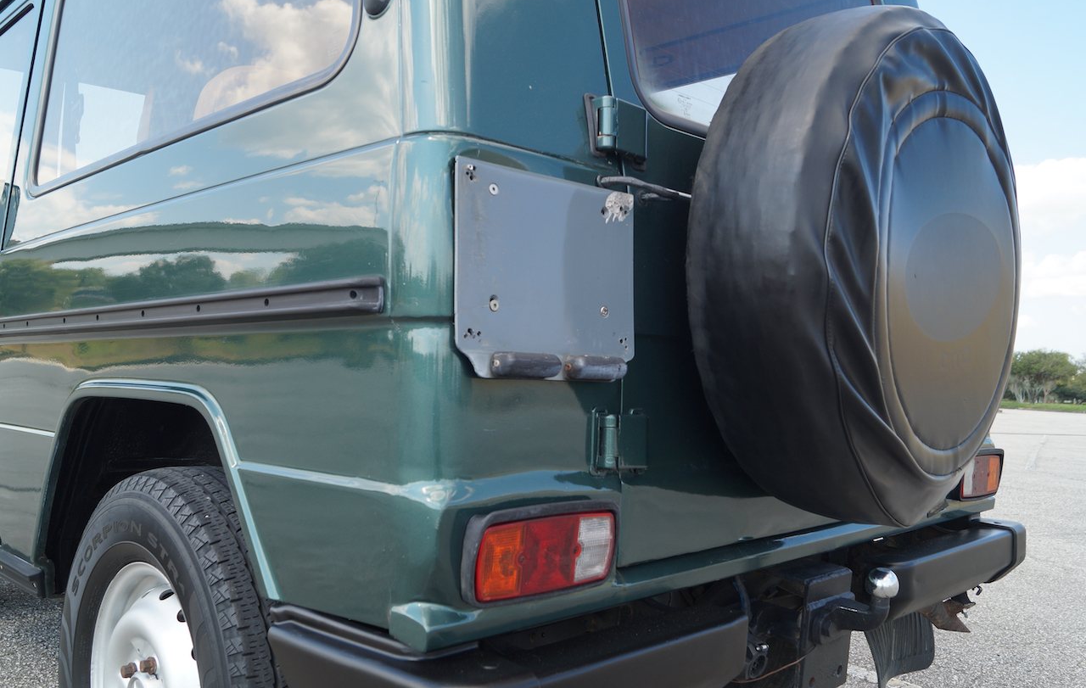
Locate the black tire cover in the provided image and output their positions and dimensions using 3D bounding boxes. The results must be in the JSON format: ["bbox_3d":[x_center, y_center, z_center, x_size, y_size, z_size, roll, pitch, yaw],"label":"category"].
[{"bbox_3d":[0.511,-0.114,1.396,0.770,0.770,0.220,3,-4,-45],"label":"black tire cover"}]

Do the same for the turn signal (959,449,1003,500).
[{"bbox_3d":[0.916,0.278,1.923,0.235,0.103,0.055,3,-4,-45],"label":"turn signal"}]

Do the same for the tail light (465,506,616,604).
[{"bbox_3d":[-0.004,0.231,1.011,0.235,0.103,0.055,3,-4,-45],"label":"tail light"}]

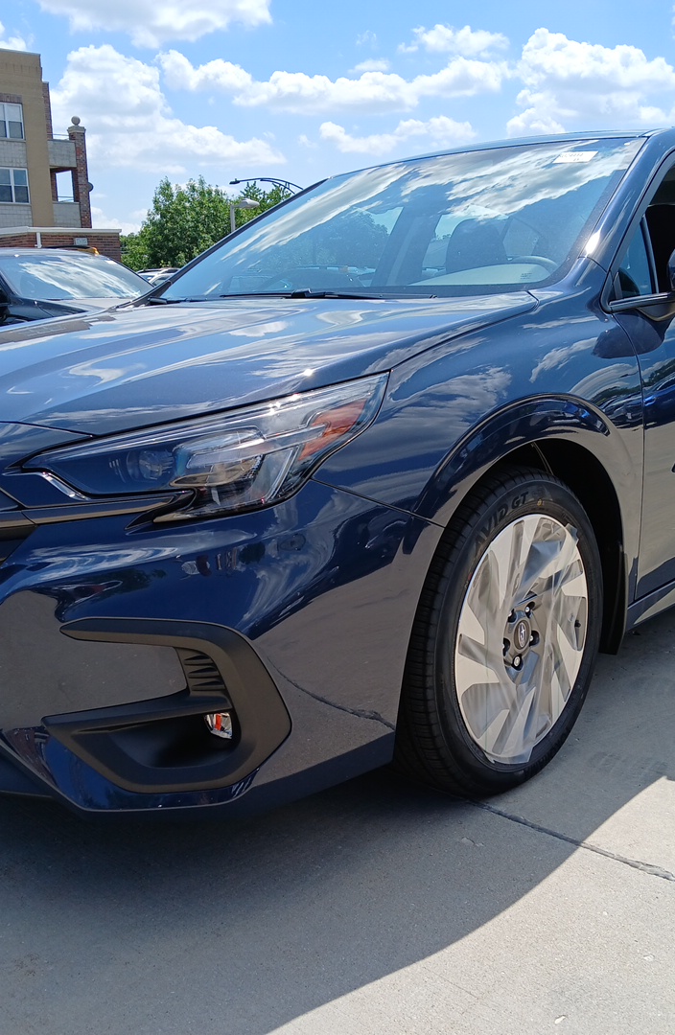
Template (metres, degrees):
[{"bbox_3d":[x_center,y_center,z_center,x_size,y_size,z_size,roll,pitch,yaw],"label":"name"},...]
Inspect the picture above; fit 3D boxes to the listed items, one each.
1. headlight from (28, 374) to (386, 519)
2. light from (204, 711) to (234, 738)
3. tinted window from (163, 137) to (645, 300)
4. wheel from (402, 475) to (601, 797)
[{"bbox_3d":[-0.169,-0.109,1.643,0.330,0.205,0.520,6,14,42],"label":"headlight"},{"bbox_3d":[-0.183,0.327,1.659,0.080,0.075,0.060,6,14,42],"label":"light"},{"bbox_3d":[0.120,-0.806,2.901,1.420,0.125,0.910,8,42,41],"label":"tinted window"},{"bbox_3d":[0.295,0.222,2.087,0.235,0.680,0.680,6,14,42],"label":"wheel"}]

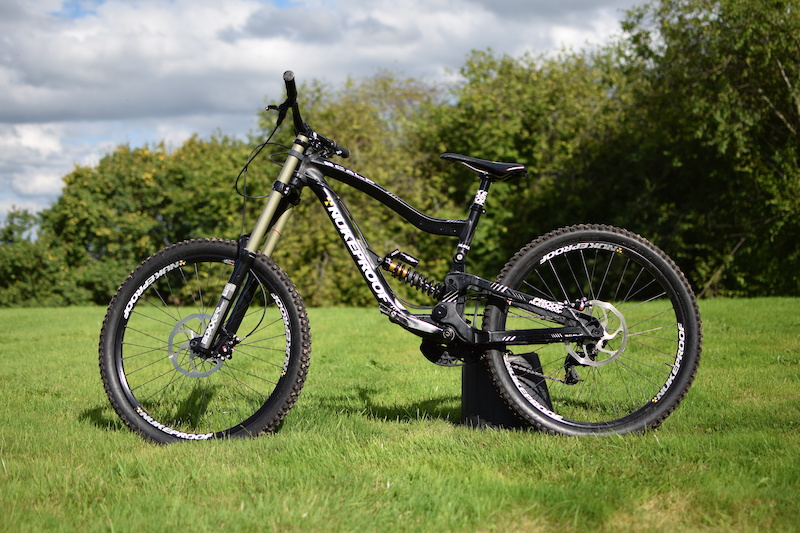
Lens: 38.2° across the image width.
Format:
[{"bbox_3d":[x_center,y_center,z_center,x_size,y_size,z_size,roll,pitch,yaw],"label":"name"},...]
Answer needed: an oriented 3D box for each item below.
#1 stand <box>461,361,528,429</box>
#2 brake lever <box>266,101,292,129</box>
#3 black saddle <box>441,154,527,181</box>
[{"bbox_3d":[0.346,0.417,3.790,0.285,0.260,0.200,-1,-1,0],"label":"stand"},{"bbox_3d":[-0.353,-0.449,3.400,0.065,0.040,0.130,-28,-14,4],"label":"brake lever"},{"bbox_3d":[0.263,-0.310,3.622,0.270,0.062,0.135,9,-6,1],"label":"black saddle"}]

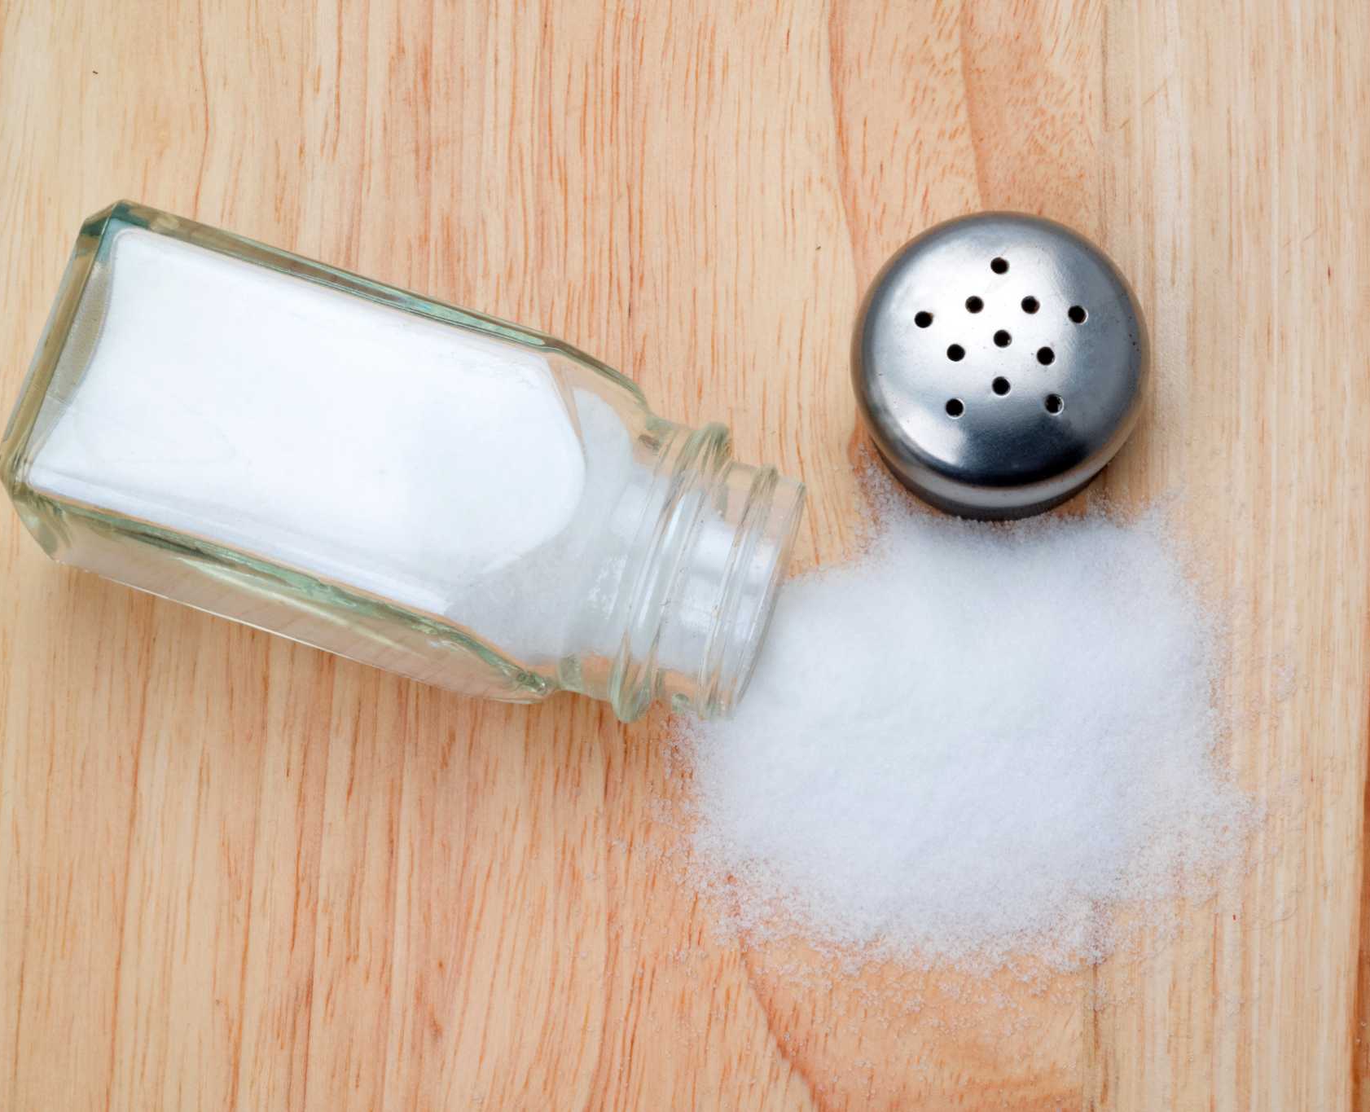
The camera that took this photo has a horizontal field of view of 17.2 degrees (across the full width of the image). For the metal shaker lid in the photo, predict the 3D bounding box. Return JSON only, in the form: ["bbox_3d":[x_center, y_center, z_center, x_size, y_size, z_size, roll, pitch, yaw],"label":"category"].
[{"bbox_3d":[0.040,-0.024,0.577,0.037,0.021,0.037,-1,76,3],"label":"metal shaker lid"}]

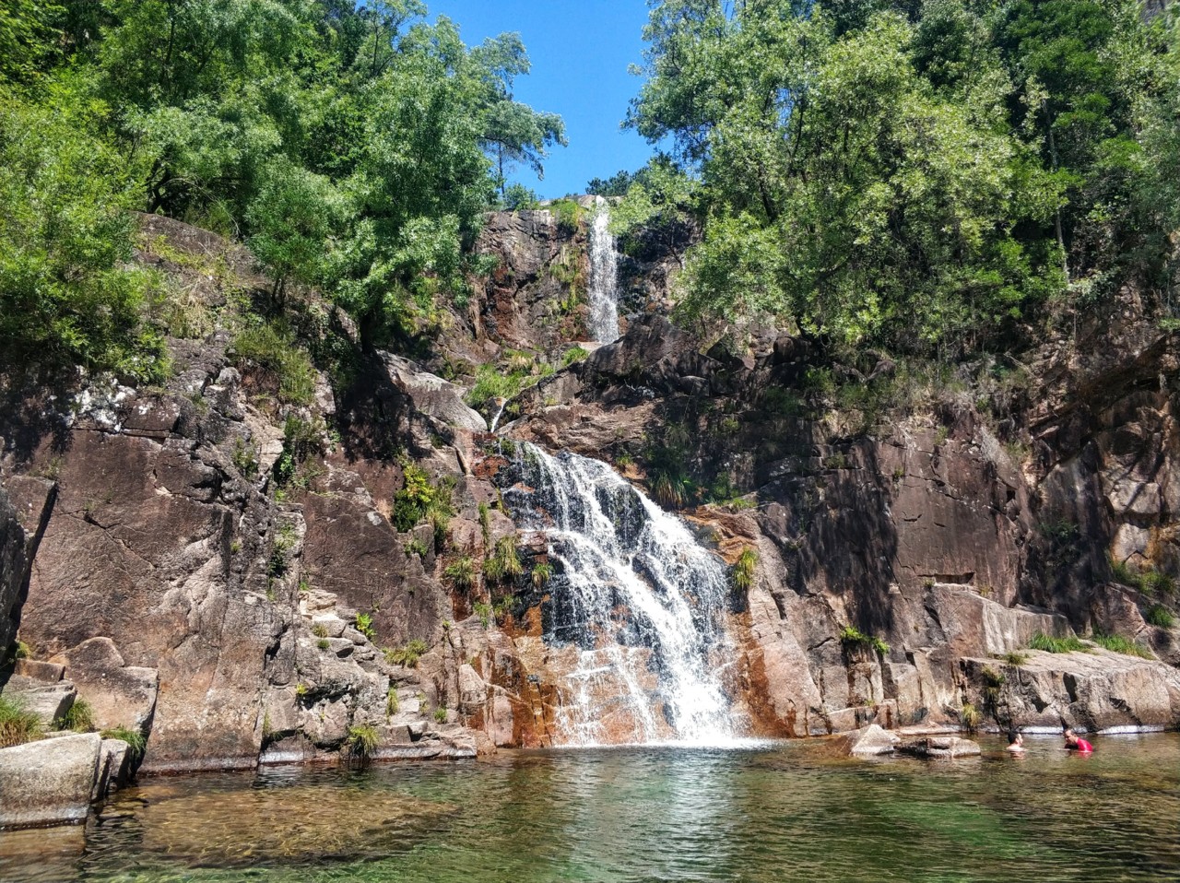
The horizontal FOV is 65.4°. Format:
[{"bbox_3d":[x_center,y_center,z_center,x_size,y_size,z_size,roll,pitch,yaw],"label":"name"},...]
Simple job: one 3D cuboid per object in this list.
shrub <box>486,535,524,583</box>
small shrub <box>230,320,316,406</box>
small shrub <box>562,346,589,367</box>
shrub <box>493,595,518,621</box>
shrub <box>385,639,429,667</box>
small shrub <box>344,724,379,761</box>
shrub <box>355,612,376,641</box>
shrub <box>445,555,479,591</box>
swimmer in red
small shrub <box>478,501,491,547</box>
[{"bbox_3d":[-1.558,2.147,16.800,0.707,0.832,0.530,2,-13,-9],"label":"shrub"},{"bbox_3d":[-6.198,-1.543,18.000,1.660,1.498,1.328,2,-13,-9],"label":"small shrub"},{"bbox_3d":[-0.396,-2.364,25.500,0.710,0.560,0.600,0,-13,0],"label":"small shrub"},{"bbox_3d":[-1.504,2.967,16.400,0.460,0.470,0.400,0,-13,0],"label":"shrub"},{"bbox_3d":[-3.040,3.497,15.200,0.731,0.463,0.549,2,-13,-9],"label":"shrub"},{"bbox_3d":[-3.313,4.353,13.300,0.500,0.540,0.440,0,-13,0],"label":"small shrub"},{"bbox_3d":[-3.735,3.075,15.300,0.368,0.437,0.294,2,-13,-9],"label":"shrub"},{"bbox_3d":[-2.279,2.328,16.300,0.588,0.590,0.471,2,-13,-9],"label":"shrub"},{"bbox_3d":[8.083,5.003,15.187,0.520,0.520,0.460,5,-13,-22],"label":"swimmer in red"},{"bbox_3d":[-1.974,1.543,17.200,0.250,0.800,0.270,0,-13,0],"label":"small shrub"}]

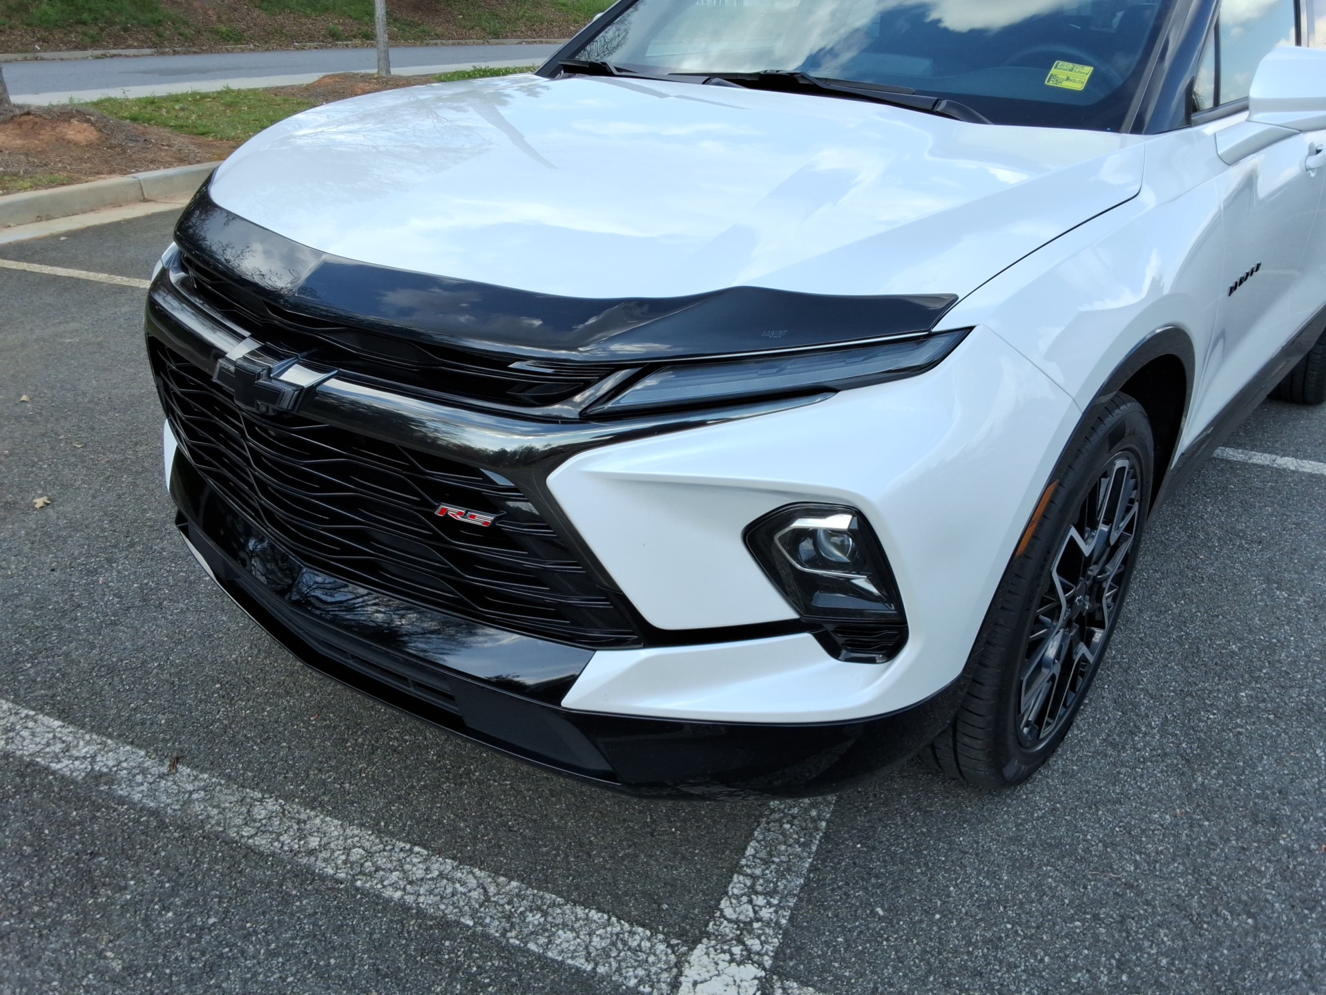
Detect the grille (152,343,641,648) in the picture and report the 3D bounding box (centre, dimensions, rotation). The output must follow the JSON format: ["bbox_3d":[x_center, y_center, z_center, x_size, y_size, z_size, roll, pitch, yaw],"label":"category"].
[{"bbox_3d":[-0.527,-0.040,1.697,1.166,0.294,0.167,20,31,34],"label":"grille"}]

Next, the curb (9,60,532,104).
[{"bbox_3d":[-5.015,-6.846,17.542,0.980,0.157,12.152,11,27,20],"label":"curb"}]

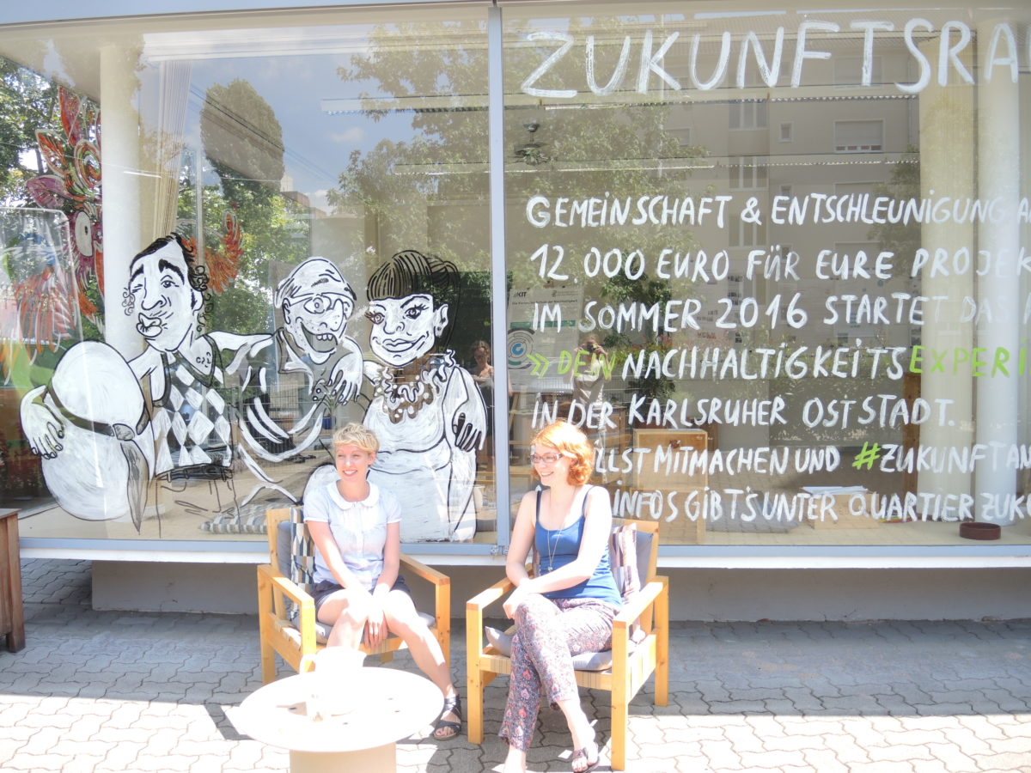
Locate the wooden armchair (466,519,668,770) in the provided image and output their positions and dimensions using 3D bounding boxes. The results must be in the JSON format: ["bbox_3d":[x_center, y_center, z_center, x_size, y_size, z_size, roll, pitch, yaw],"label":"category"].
[{"bbox_3d":[0.221,0.911,3.377,0.595,0.735,0.620,1,4,24],"label":"wooden armchair"}]

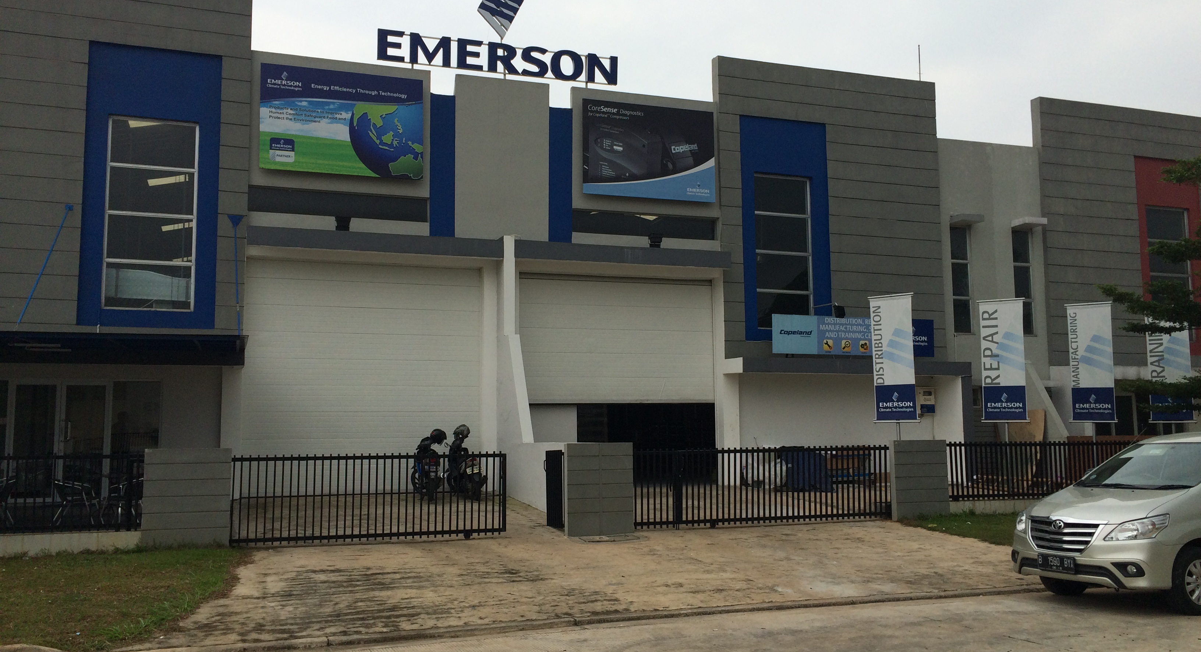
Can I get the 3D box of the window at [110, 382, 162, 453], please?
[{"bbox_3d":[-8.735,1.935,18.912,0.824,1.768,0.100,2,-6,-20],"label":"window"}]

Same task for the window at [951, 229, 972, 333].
[{"bbox_3d":[9.306,-1.185,26.001,0.558,2.722,0.100,2,-6,-20],"label":"window"}]

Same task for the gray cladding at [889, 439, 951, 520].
[{"bbox_3d":[5.518,2.658,17.432,1.092,1.341,0.170,2,-6,-20],"label":"gray cladding"}]

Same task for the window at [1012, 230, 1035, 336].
[{"bbox_3d":[10.330,-1.064,24.668,0.569,2.606,0.120,2,-6,-19],"label":"window"}]

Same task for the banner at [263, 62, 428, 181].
[{"bbox_3d":[-4.929,-3.874,19.307,3.035,1.995,0.150,2,-6,-19],"label":"banner"}]

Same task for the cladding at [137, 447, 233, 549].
[{"bbox_3d":[-5.540,2.297,13.505,1.077,1.290,0.170,2,-6,-20],"label":"cladding"}]

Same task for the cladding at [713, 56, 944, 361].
[{"bbox_3d":[5.276,-2.529,22.930,5.715,6.683,0.350,2,-6,-19],"label":"cladding"}]

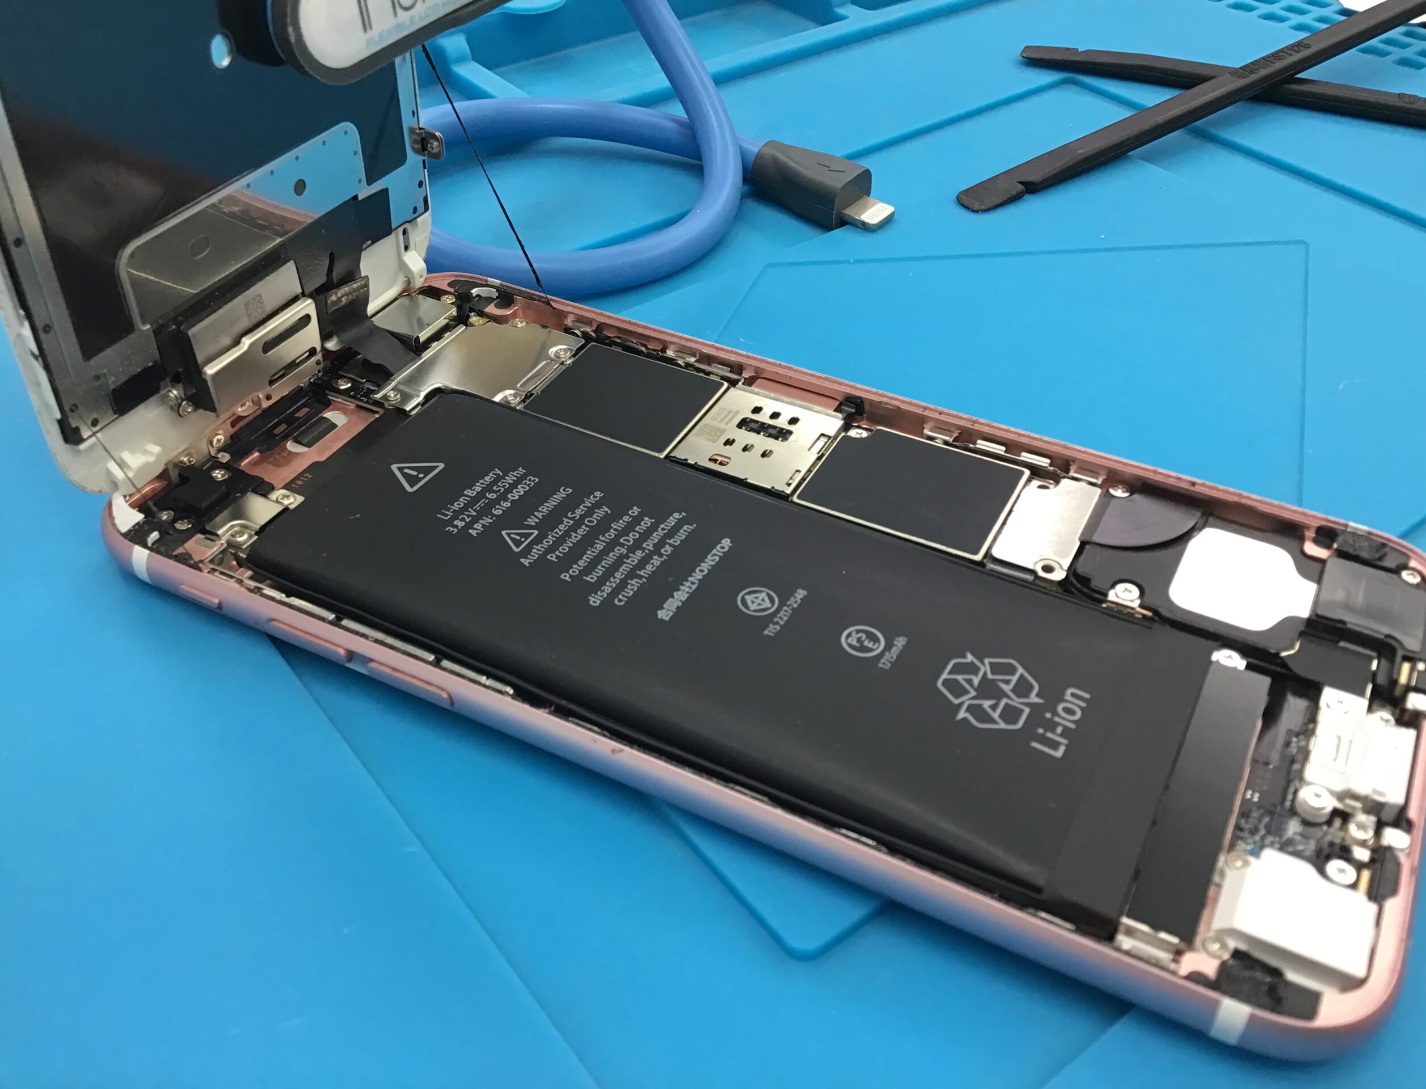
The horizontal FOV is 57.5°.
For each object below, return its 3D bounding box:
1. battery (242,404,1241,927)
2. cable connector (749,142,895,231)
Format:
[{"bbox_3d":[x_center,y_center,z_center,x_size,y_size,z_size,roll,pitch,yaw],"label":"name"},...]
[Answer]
[{"bbox_3d":[0.000,0.006,0.138,0.097,0.005,0.038,19,46,20],"label":"battery"},{"bbox_3d":[0.017,-0.057,0.206,0.025,0.008,0.010,30,50,29],"label":"cable connector"}]

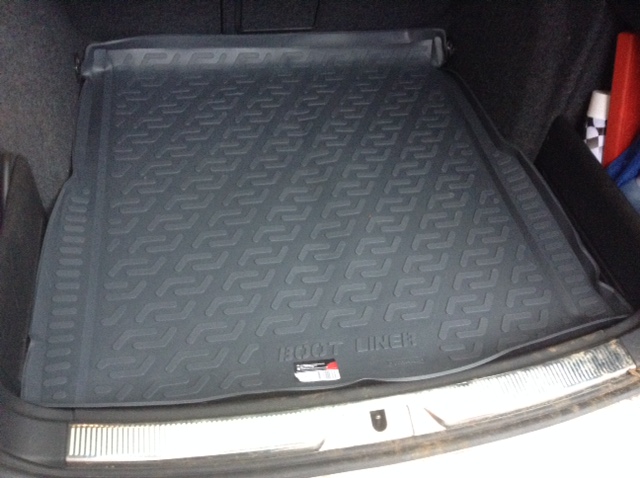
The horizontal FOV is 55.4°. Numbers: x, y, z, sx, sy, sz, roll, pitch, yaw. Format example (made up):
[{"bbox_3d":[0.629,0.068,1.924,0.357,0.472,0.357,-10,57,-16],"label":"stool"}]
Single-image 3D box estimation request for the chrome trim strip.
[{"bbox_3d":[0.085,0.282,0.990,0.942,0.030,0.110,-6,48,-9],"label":"chrome trim strip"}]

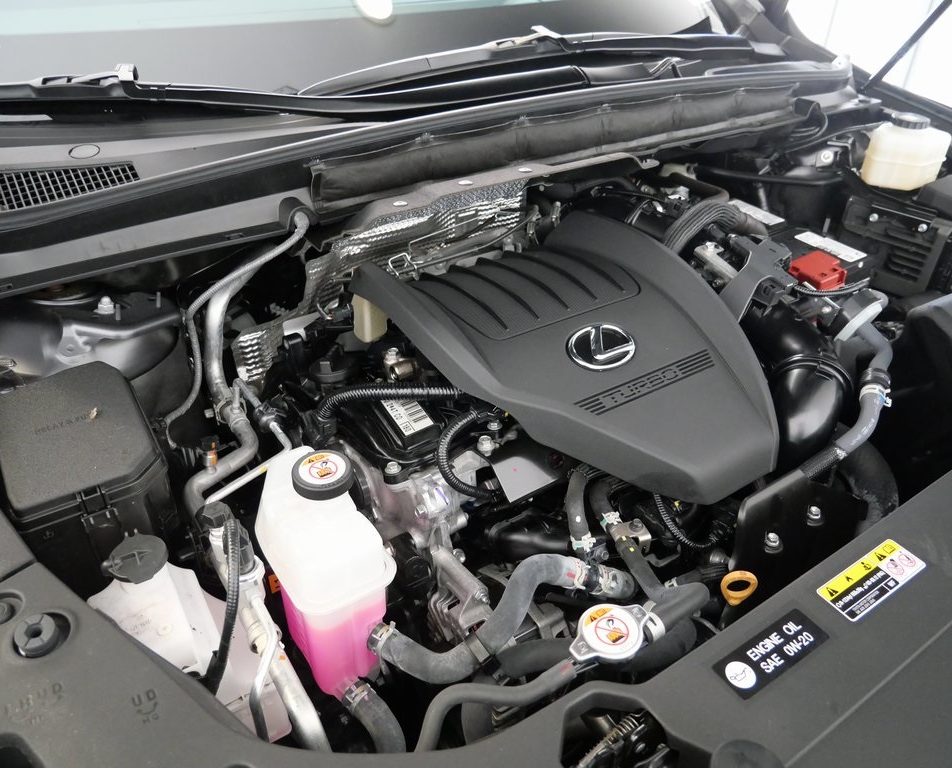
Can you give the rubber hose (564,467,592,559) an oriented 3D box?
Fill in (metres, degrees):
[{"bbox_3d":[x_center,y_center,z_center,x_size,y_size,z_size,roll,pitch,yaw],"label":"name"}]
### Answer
[{"bbox_3d":[0.096,0.120,0.666,0.024,0.055,0.070,-3,35,-7],"label":"rubber hose"}]

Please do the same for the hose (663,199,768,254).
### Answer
[{"bbox_3d":[0.332,-0.213,0.985,0.138,0.070,0.048,1,35,-1],"label":"hose"}]

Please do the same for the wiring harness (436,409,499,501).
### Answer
[{"bbox_3d":[-0.009,0.078,0.706,0.062,0.070,0.060,2,35,0],"label":"wiring harness"}]

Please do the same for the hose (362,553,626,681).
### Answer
[{"bbox_3d":[0.020,0.203,0.638,0.225,0.090,0.075,-1,35,-4],"label":"hose"}]

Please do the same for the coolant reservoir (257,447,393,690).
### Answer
[{"bbox_3d":[-0.132,0.156,0.617,0.092,0.195,0.135,-20,41,-28],"label":"coolant reservoir"}]

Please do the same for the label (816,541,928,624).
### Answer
[{"bbox_3d":[0.282,0.138,0.505,0.090,0.002,0.029,-20,41,-28],"label":"label"}]

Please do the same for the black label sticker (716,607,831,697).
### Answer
[{"bbox_3d":[0.189,0.171,0.453,0.083,0.002,0.026,-20,41,-28],"label":"black label sticker"}]

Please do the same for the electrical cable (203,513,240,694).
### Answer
[{"bbox_3d":[-0.197,0.178,0.560,0.030,0.110,0.085,2,35,0],"label":"electrical cable"}]

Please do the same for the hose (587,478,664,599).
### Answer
[{"bbox_3d":[0.127,0.134,0.616,0.030,0.032,0.135,-8,36,-14],"label":"hose"}]

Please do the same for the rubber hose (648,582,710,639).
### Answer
[{"bbox_3d":[0.150,0.166,0.536,0.052,0.028,0.025,-20,41,-28],"label":"rubber hose"}]

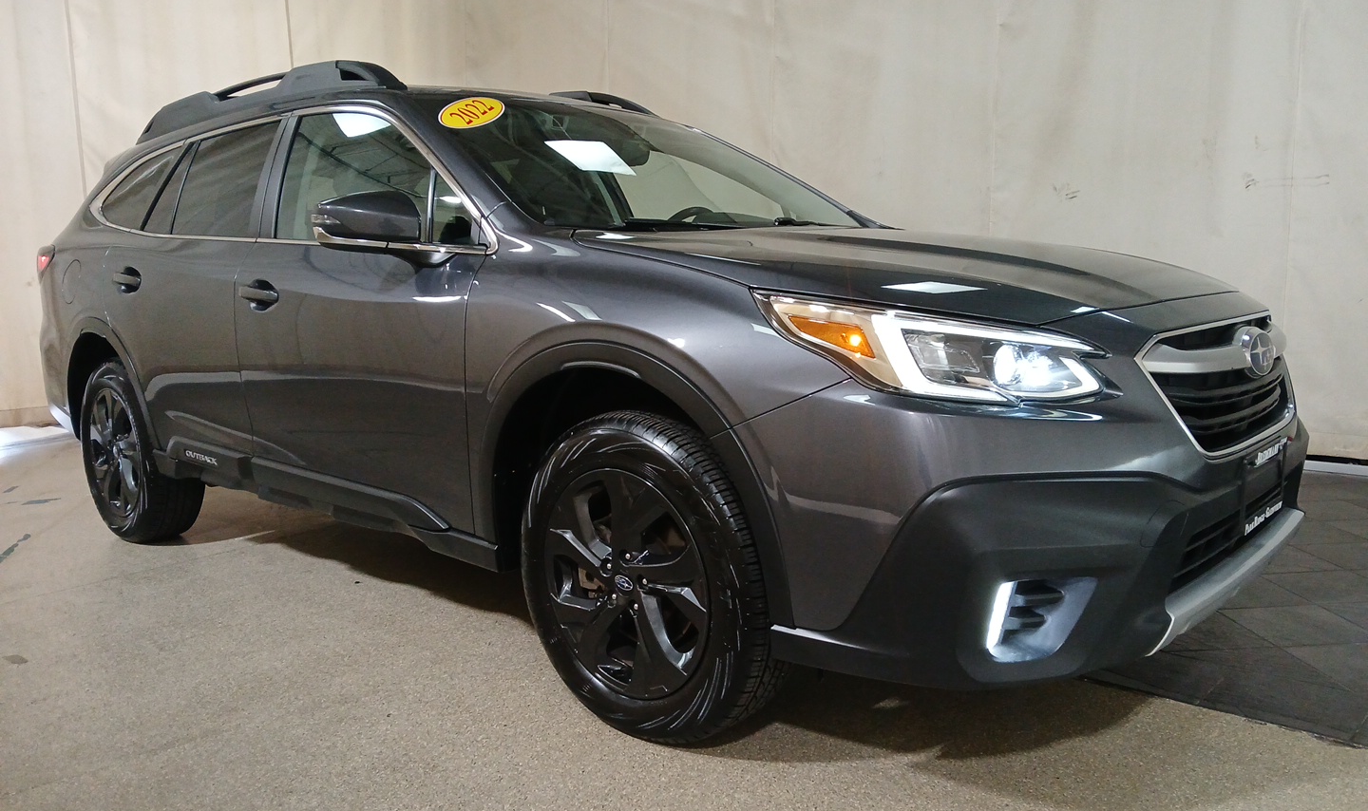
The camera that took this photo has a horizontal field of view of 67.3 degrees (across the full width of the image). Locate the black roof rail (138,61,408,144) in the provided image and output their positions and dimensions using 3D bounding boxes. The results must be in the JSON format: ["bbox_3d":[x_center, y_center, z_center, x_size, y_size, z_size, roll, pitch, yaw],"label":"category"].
[{"bbox_3d":[-1.548,-1.065,3.635,1.955,0.160,0.100,6,11,41],"label":"black roof rail"}]

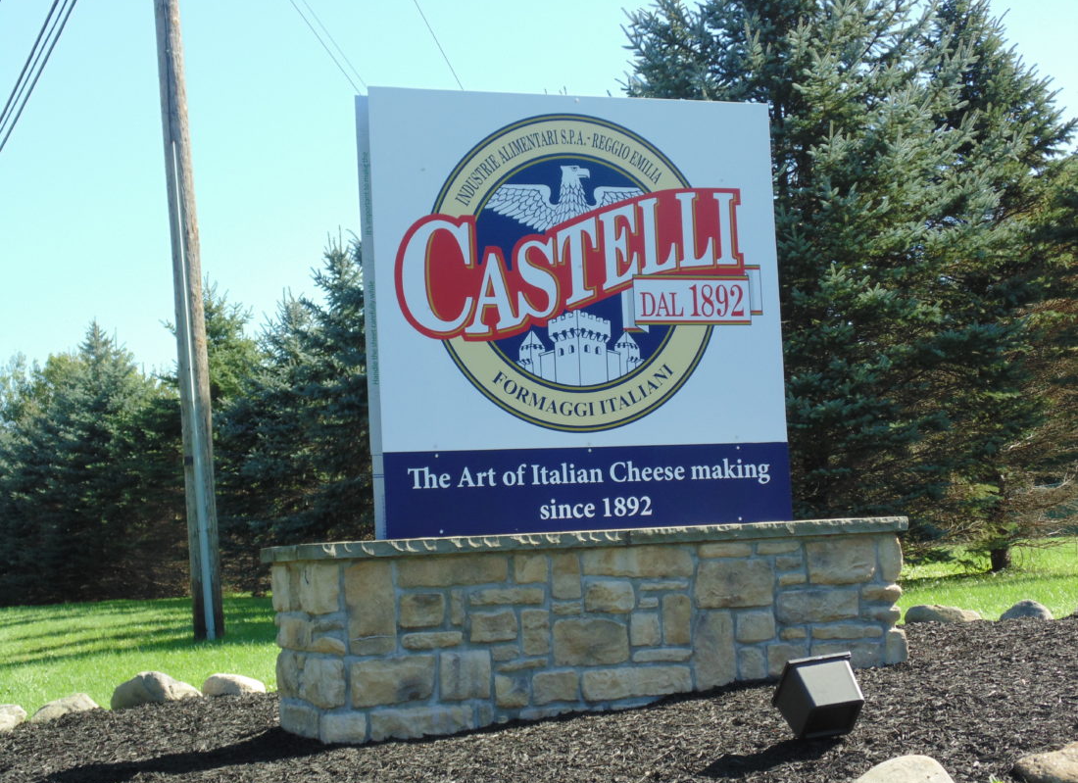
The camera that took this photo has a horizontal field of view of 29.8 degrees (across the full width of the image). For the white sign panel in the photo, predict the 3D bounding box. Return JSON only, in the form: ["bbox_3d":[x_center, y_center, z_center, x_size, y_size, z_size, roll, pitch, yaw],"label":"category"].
[{"bbox_3d":[0.141,-0.274,7.139,1.524,1.535,0.140,-1,-5,-21],"label":"white sign panel"}]

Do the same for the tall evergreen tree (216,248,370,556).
[{"bbox_3d":[-3.350,0.346,34.000,3.900,6.091,3.900,-3,-4,0],"label":"tall evergreen tree"}]

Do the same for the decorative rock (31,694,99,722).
[{"bbox_3d":[-2.083,1.396,8.900,0.310,0.140,0.240,-1,-5,-25],"label":"decorative rock"}]

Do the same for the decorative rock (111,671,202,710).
[{"bbox_3d":[-1.749,1.373,9.250,0.430,0.170,0.310,-1,-5,-25],"label":"decorative rock"}]

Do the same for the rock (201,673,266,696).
[{"bbox_3d":[-1.451,1.402,9.650,0.310,0.125,0.240,-1,-5,-15],"label":"rock"}]

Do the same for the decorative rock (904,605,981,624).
[{"bbox_3d":[1.992,1.111,10.000,0.380,0.125,0.270,-3,-4,0],"label":"decorative rock"}]

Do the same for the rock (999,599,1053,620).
[{"bbox_3d":[2.404,1.087,10.000,0.275,0.130,0.230,-3,-4,0],"label":"rock"}]

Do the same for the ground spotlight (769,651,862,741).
[{"bbox_3d":[0.799,0.871,5.800,0.225,0.190,0.175,0,34,-27],"label":"ground spotlight"}]

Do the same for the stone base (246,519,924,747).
[{"bbox_3d":[0.202,0.813,7.059,2.244,0.646,0.507,-1,-5,-21],"label":"stone base"}]

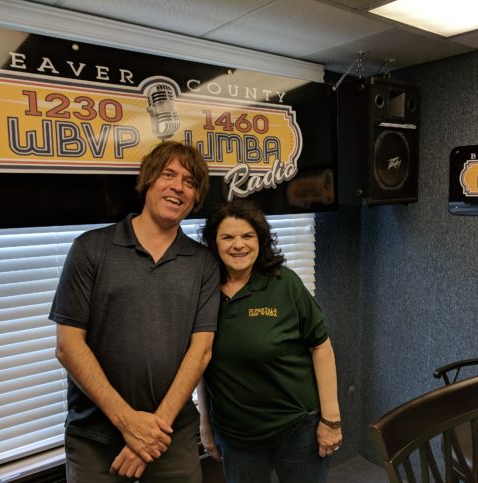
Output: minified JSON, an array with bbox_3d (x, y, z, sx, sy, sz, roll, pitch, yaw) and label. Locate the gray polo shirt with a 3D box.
[{"bbox_3d":[-0.328,0.264,1.520,0.530,0.710,0.290,-3,6,-23],"label":"gray polo shirt"}]

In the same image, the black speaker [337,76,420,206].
[{"bbox_3d":[0.712,-0.503,2.558,0.376,0.605,0.280,-4,7,-32],"label":"black speaker"}]

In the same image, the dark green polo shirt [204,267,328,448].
[{"bbox_3d":[0.083,0.388,1.680,0.460,0.610,0.310,1,6,14],"label":"dark green polo shirt"}]

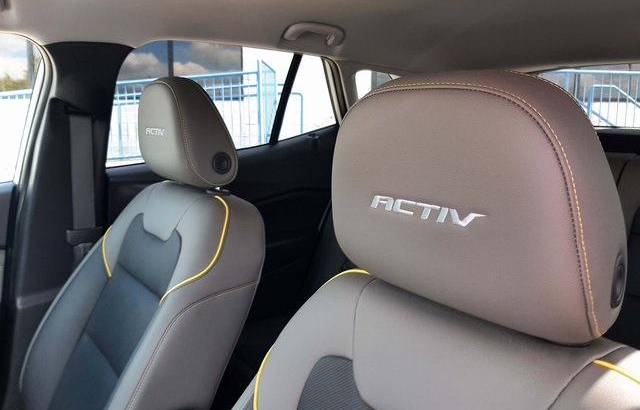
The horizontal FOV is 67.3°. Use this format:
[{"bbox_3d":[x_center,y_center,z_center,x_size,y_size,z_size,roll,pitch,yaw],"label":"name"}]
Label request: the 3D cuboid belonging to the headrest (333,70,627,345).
[{"bbox_3d":[0.126,-0.009,0.424,0.143,0.200,0.277,-9,14,-34],"label":"headrest"}]

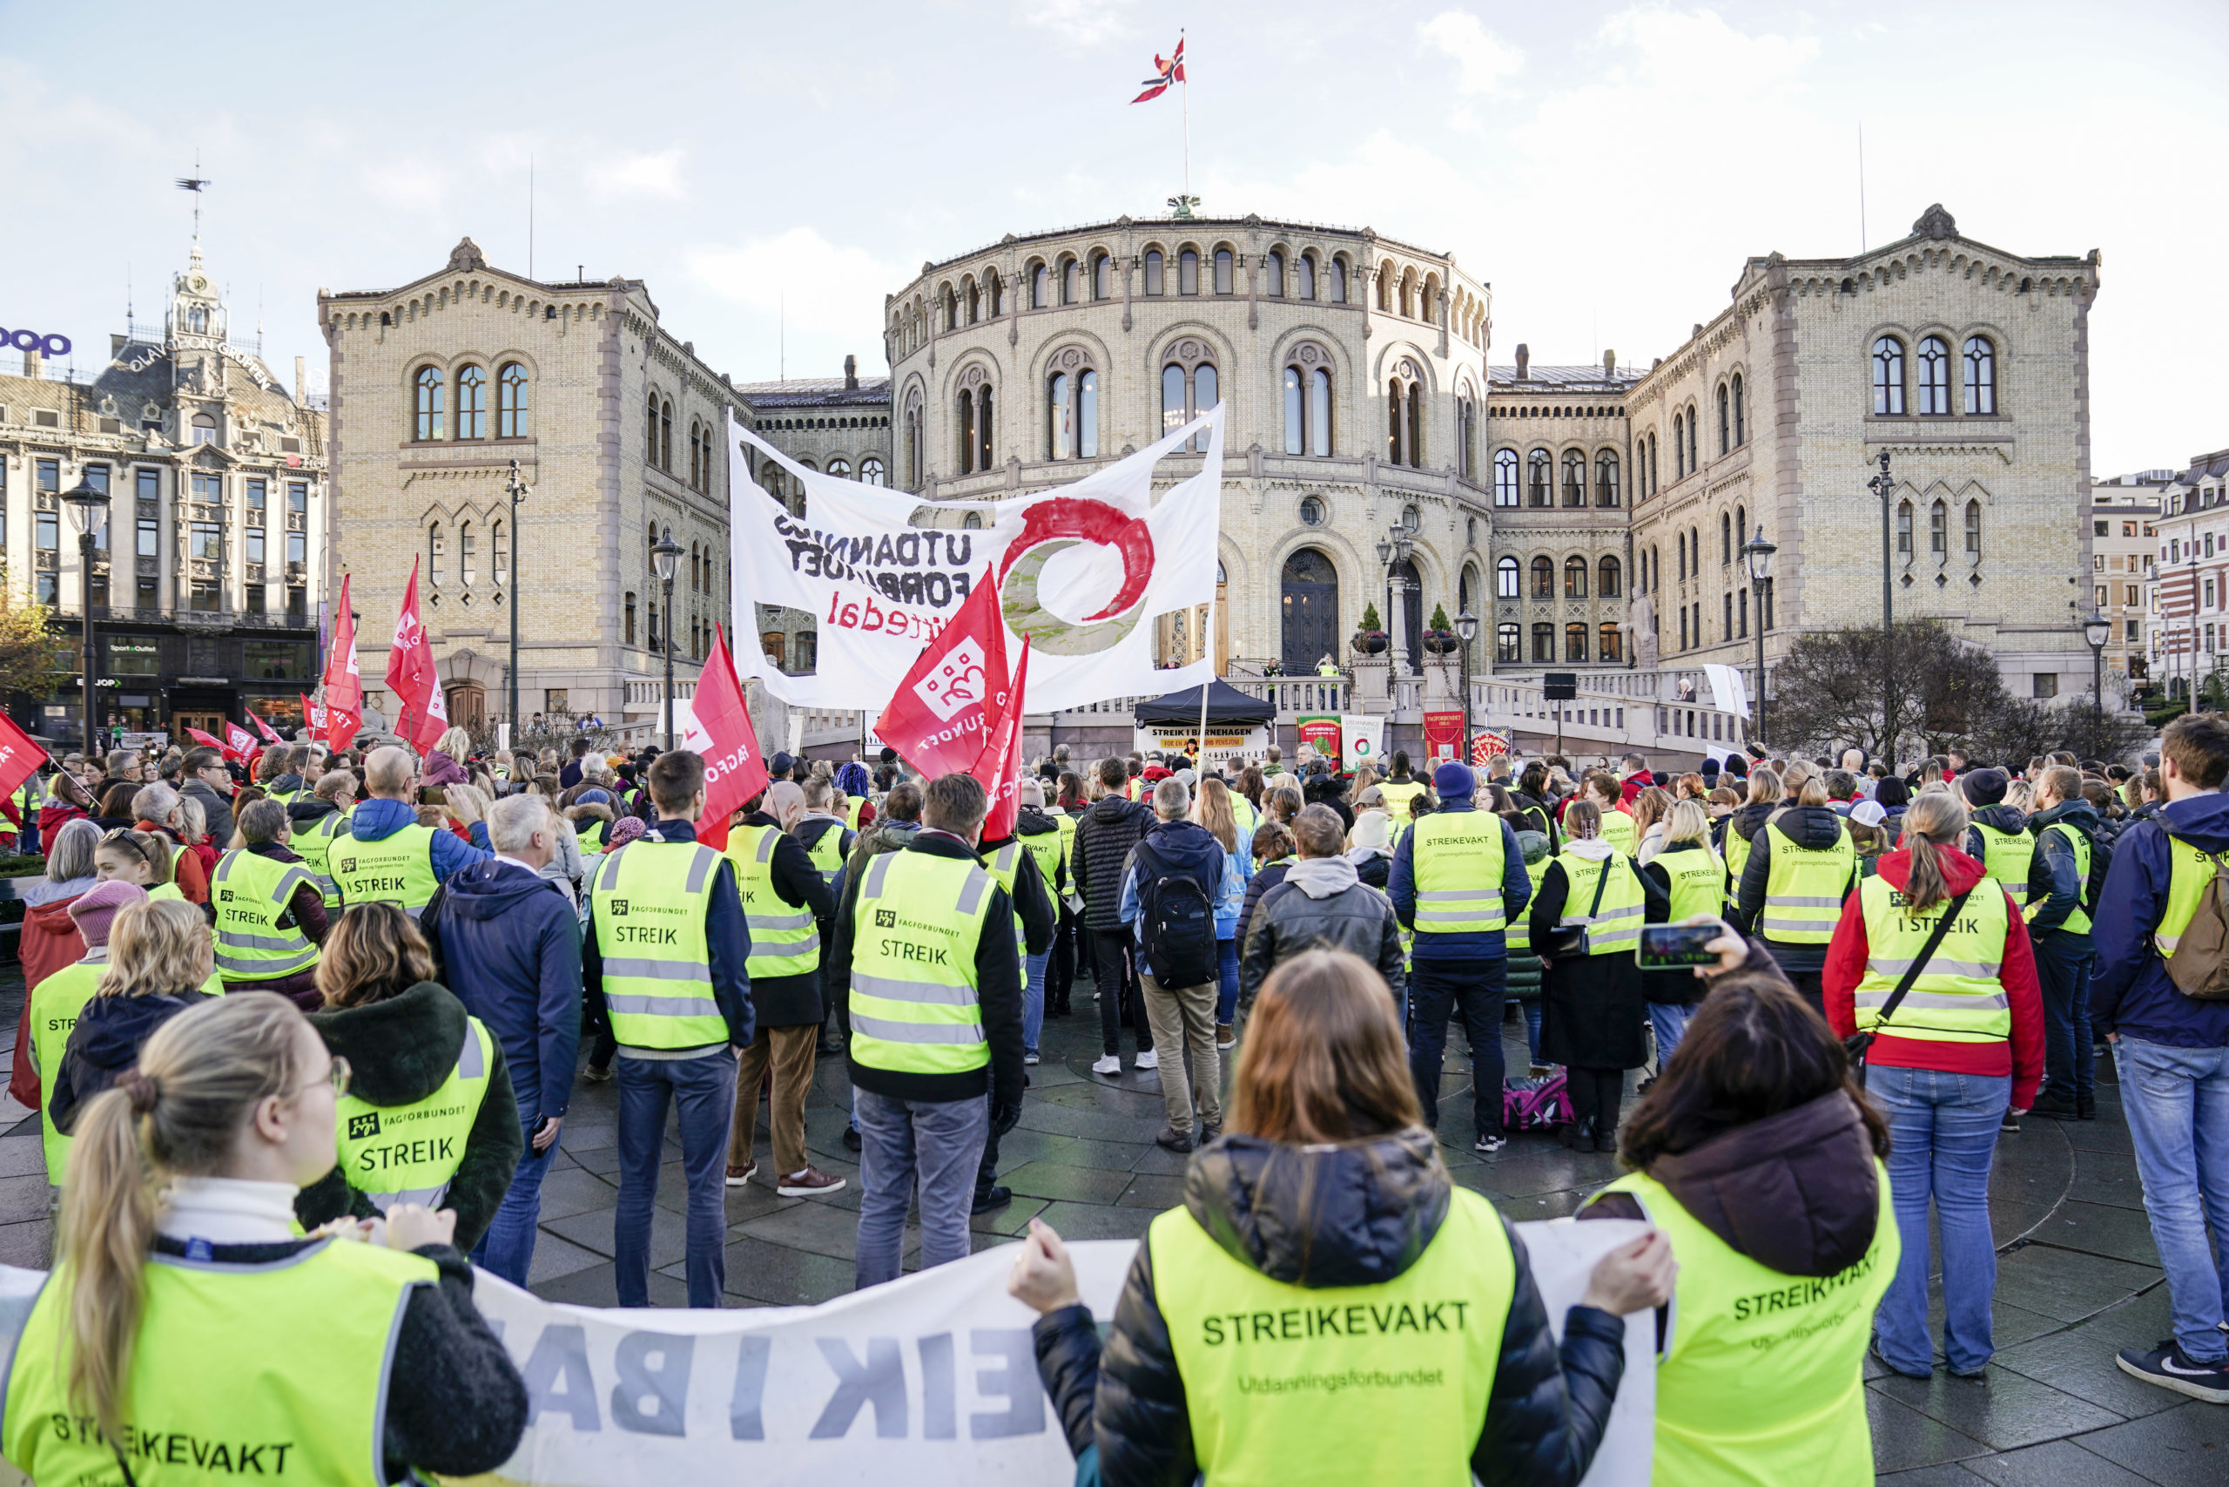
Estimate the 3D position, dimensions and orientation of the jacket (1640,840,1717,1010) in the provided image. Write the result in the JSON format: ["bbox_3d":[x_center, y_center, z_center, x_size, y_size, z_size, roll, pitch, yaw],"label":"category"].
[{"bbox_3d":[2.908,0.930,7.600,0.440,0.840,0.300,0,-1,-6],"label":"jacket"}]

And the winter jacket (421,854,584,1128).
[{"bbox_3d":[-1.802,0.726,4.350,0.480,0.780,0.310,0,-1,8],"label":"winter jacket"}]

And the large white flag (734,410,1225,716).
[{"bbox_3d":[-0.830,-1.077,8.800,2.920,1.820,0.300,-1,-1,4],"label":"large white flag"}]

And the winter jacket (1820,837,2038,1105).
[{"bbox_3d":[2.440,0.693,4.430,0.570,0.760,0.340,-1,-1,15],"label":"winter jacket"}]

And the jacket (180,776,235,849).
[{"bbox_3d":[-4.409,0.552,7.200,0.480,0.800,0.320,-1,-1,42],"label":"jacket"}]

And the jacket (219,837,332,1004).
[{"bbox_3d":[-3.849,0.850,6.791,0.570,0.800,0.400,-1,-1,21],"label":"jacket"}]

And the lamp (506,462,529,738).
[{"bbox_3d":[-14.110,-2.234,35.000,0.500,8.700,0.500,0,-1,0],"label":"lamp"}]

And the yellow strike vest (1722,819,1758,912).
[{"bbox_3d":[3.875,0.724,8.900,0.440,0.580,0.290,0,-1,-6],"label":"yellow strike vest"}]

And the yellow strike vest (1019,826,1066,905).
[{"bbox_3d":[-0.506,0.776,8.900,0.430,0.570,0.290,0,-1,4],"label":"yellow strike vest"}]

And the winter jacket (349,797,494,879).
[{"bbox_3d":[-2.903,0.570,6.050,0.600,0.750,0.420,0,-1,-5],"label":"winter jacket"}]

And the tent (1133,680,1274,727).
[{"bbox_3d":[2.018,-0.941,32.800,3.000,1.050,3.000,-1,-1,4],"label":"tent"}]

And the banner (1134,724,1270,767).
[{"bbox_3d":[1.953,0.097,33.000,3.000,1.080,0.060,-1,-1,0],"label":"banner"}]

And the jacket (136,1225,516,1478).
[{"bbox_3d":[-0.840,0.770,1.450,0.560,0.680,0.420,-1,-1,14],"label":"jacket"}]

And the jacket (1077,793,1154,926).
[{"bbox_3d":[0.010,0.700,8.850,0.520,0.800,0.340,-1,-1,5],"label":"jacket"}]

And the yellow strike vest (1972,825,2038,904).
[{"bbox_3d":[4.511,0.681,7.600,0.450,0.570,0.320,0,-1,-18],"label":"yellow strike vest"}]

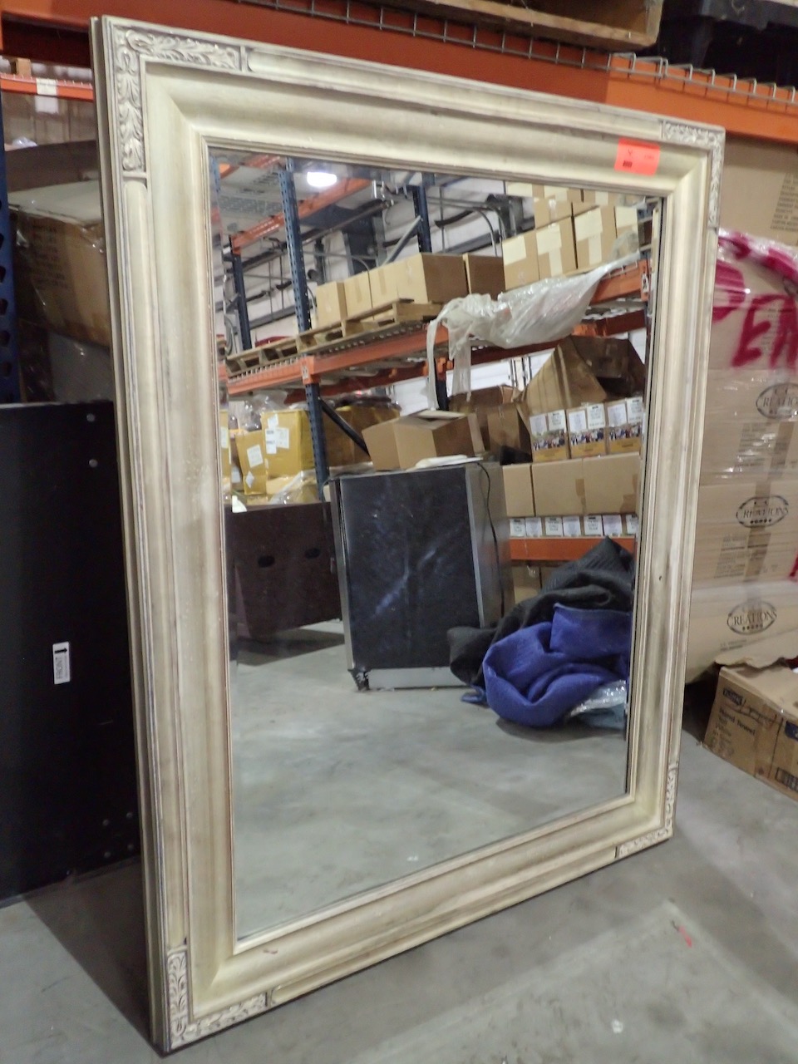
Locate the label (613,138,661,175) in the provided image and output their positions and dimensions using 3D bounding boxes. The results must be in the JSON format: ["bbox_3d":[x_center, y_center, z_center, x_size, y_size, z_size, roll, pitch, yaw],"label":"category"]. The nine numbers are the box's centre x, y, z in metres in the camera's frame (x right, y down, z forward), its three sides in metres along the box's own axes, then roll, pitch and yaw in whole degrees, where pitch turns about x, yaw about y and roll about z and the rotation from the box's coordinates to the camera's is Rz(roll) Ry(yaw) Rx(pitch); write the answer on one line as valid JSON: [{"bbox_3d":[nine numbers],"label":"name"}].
[{"bbox_3d":[0.424,-0.667,1.640,0.103,0.056,0.006,-8,24,-32],"label":"label"}]

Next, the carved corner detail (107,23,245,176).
[{"bbox_3d":[-0.277,-0.544,1.188,0.174,0.172,0.022,-8,14,-32],"label":"carved corner detail"}]

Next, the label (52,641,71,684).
[{"bbox_3d":[-0.590,0.230,1.612,0.026,0.077,0.002,-9,23,-33],"label":"label"}]

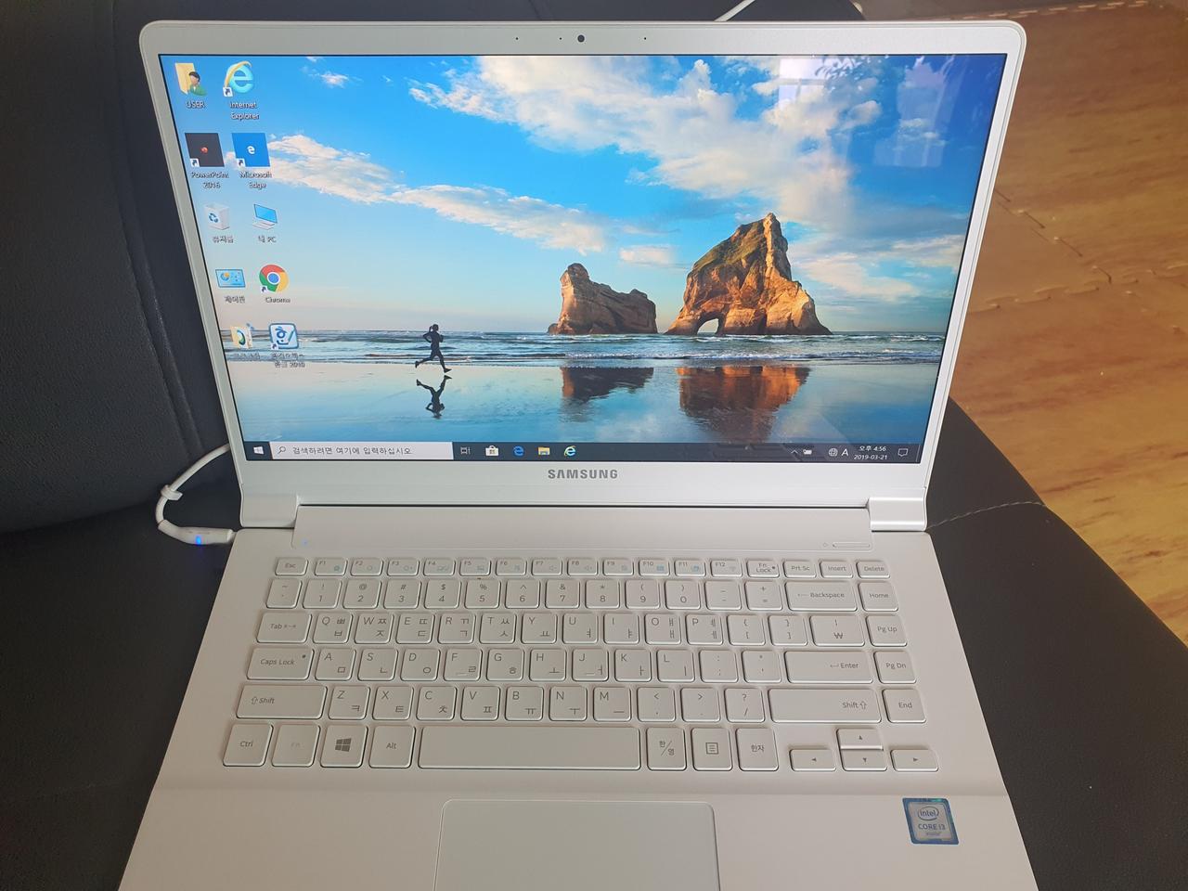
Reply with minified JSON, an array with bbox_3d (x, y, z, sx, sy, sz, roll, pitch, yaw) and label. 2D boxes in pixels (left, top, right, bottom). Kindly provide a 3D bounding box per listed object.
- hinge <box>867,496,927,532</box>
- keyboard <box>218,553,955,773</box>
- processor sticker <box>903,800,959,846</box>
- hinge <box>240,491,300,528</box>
[{"bbox_3d":[0.152,0.036,0.450,0.028,0.013,0.015,0,49,0],"label":"hinge"},{"bbox_3d":[-0.006,0.094,0.401,0.297,0.006,0.103,0,49,0],"label":"keyboard"},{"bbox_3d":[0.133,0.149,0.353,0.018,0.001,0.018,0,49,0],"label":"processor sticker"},{"bbox_3d":[-0.163,0.035,0.451,0.028,0.013,0.015,0,49,0],"label":"hinge"}]

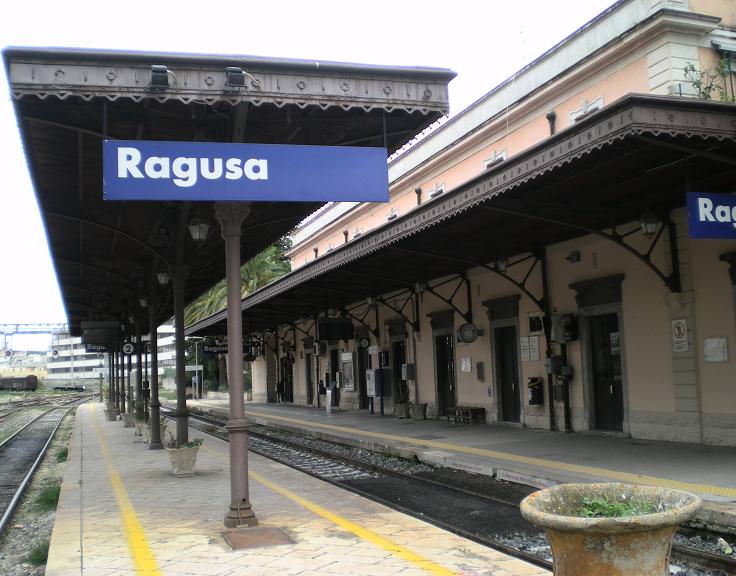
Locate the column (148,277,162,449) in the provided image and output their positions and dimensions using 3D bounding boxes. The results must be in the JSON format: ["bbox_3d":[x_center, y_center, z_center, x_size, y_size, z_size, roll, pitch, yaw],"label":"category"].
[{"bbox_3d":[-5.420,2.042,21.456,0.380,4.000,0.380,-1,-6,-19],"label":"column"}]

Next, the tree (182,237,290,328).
[{"bbox_3d":[-11.419,2.525,70.352,8.200,13.200,8.200,-1,-6,-19],"label":"tree"}]

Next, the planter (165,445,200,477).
[{"bbox_3d":[-3.289,3.047,14.927,0.610,0.520,0.610,-1,-6,-19],"label":"planter"}]

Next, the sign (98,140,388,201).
[{"bbox_3d":[-1.168,-1.186,8.700,2.950,0.590,0.100,-1,-6,-19],"label":"sign"}]

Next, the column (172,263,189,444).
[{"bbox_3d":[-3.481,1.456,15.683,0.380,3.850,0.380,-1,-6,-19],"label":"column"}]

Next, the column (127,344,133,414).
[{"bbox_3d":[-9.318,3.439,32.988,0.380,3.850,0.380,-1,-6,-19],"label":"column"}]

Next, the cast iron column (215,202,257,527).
[{"bbox_3d":[-1.549,0.794,9.904,0.400,3.850,0.400,-1,-6,-19],"label":"cast iron column"}]

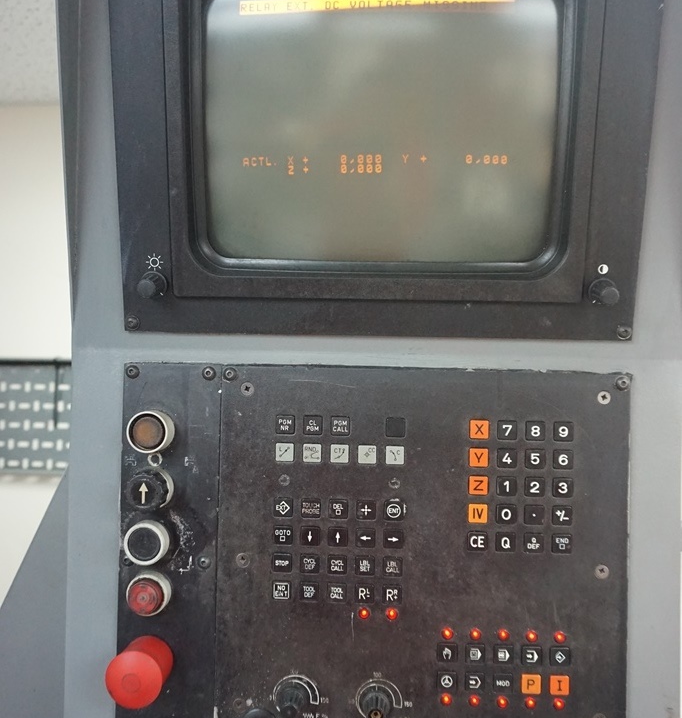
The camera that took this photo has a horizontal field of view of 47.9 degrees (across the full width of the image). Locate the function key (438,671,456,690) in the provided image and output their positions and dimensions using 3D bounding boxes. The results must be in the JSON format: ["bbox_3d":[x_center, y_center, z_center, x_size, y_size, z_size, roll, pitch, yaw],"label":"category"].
[{"bbox_3d":[0.074,0.224,0.535,0.013,0.013,0.005,1,-1,2],"label":"function key"}]

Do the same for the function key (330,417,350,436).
[{"bbox_3d":[0.000,0.047,0.536,0.013,0.013,0.006,1,-1,3],"label":"function key"}]

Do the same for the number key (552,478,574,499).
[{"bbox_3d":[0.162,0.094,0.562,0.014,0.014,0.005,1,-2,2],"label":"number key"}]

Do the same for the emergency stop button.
[{"bbox_3d":[-0.142,0.221,0.543,0.040,0.040,0.043,1,-2,2],"label":"emergency stop button"}]

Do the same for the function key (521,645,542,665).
[{"bbox_3d":[0.132,0.206,0.533,0.013,0.013,0.005,1,-1,2],"label":"function key"}]

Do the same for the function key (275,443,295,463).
[{"bbox_3d":[-0.039,0.066,0.538,0.013,0.013,0.006,1,-1,3],"label":"function key"}]

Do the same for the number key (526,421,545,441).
[{"bbox_3d":[0.134,0.050,0.531,0.013,0.013,0.006,1,-1,3],"label":"number key"}]

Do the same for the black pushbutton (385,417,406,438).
[{"bbox_3d":[0.038,0.048,0.535,0.013,0.013,0.006,1,-1,3],"label":"black pushbutton"}]

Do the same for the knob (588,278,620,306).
[{"bbox_3d":[0.177,-0.043,0.512,0.018,0.018,0.018,1,12,2],"label":"knob"}]

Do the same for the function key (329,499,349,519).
[{"bbox_3d":[-0.001,0.104,0.531,0.013,0.013,0.004,1,-2,2],"label":"function key"}]

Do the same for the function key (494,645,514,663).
[{"bbox_3d":[0.111,0.202,0.524,0.013,0.013,0.004,1,-2,2],"label":"function key"}]

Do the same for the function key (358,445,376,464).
[{"bbox_3d":[0.019,0.067,0.535,0.013,0.013,0.006,1,-1,3],"label":"function key"}]

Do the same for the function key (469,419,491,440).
[{"bbox_3d":[0.096,0.049,0.529,0.013,0.013,0.004,1,-2,2],"label":"function key"}]

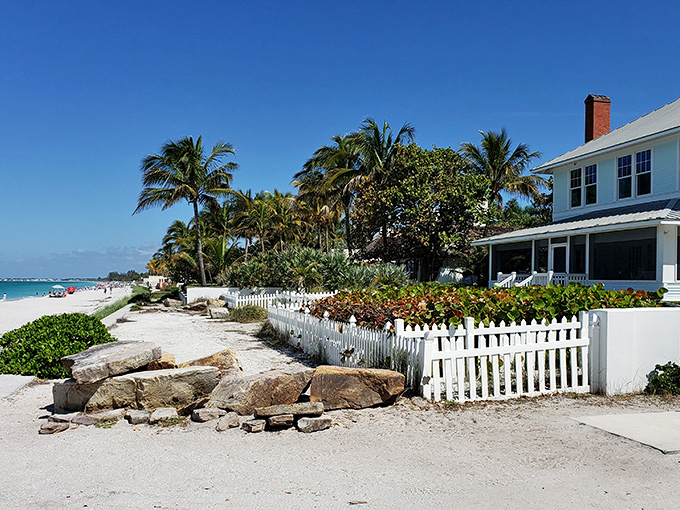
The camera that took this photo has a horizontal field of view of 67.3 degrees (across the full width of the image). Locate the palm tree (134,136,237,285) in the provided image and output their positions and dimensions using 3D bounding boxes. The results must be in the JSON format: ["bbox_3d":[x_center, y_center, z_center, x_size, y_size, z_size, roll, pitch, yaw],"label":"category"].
[{"bbox_3d":[-11.200,-2.599,37.176,7.300,11.700,7.200,0,-3,0],"label":"palm tree"}]

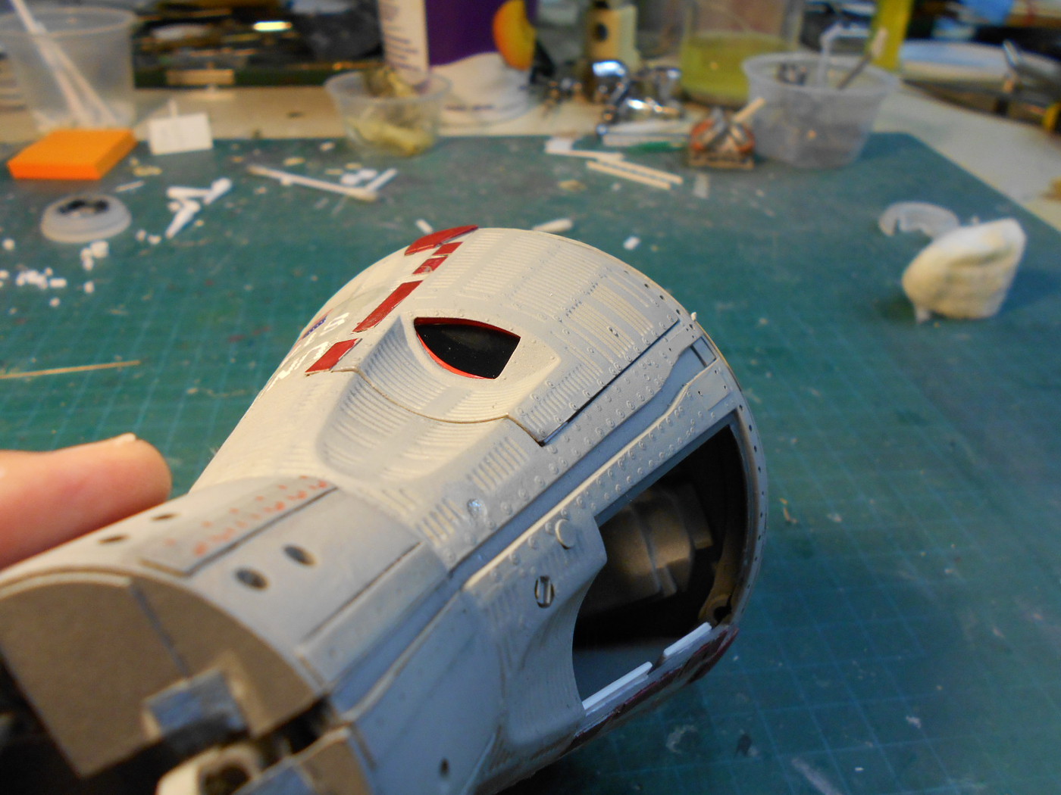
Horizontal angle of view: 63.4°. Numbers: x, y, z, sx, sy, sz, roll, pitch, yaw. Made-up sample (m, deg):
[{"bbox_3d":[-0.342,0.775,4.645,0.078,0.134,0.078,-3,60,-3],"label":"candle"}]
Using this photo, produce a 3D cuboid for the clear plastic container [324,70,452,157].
[{"bbox_3d":[-0.073,-0.147,0.446,0.063,0.029,0.063,1,35,-1],"label":"clear plastic container"}]

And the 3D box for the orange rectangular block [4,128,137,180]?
[{"bbox_3d":[-0.221,-0.119,0.418,0.039,0.007,0.051,0,35,-3],"label":"orange rectangular block"}]

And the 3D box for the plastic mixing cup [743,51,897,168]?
[{"bbox_3d":[0.148,-0.152,0.454,0.076,0.041,0.076,1,35,-1],"label":"plastic mixing cup"}]

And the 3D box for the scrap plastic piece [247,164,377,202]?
[{"bbox_3d":[-0.102,-0.100,0.399,0.071,0.004,0.005,15,37,17],"label":"scrap plastic piece"}]

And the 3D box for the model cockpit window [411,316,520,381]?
[{"bbox_3d":[-0.009,-0.007,0.116,0.015,0.002,0.010,10,49,7],"label":"model cockpit window"}]

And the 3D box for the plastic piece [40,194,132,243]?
[{"bbox_3d":[-0.185,-0.075,0.355,0.035,0.009,0.035,1,35,-1],"label":"plastic piece"}]

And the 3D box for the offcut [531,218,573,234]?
[{"bbox_3d":[0.009,-0.072,0.366,0.023,0.004,0.004,-23,42,-31],"label":"offcut"}]

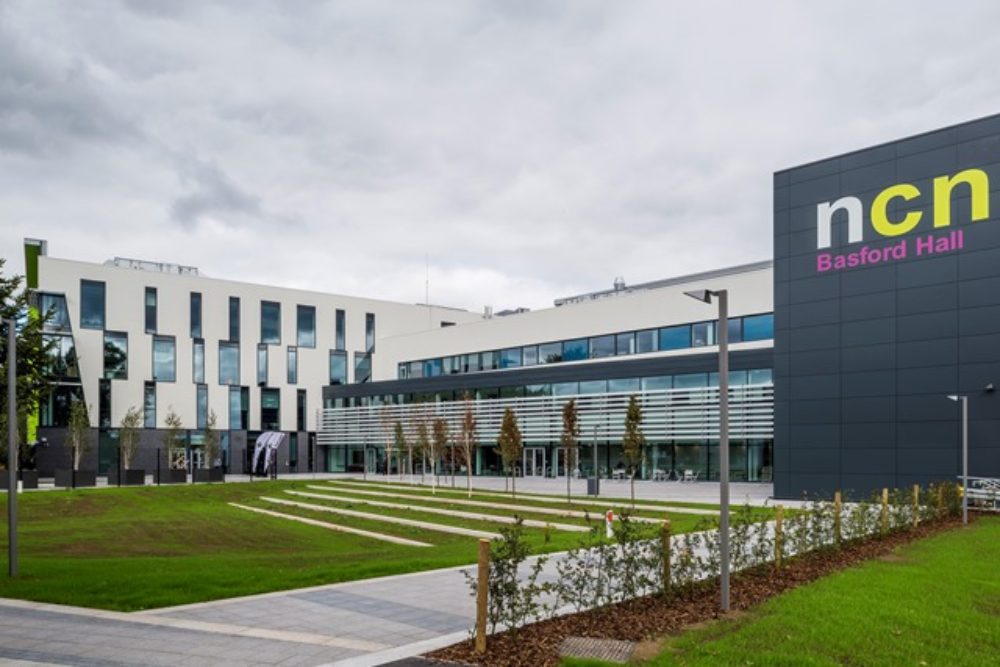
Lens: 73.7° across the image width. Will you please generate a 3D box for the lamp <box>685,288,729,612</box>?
[{"bbox_3d":[2.571,1.447,8.366,0.600,3.930,0.250,-5,-8,42],"label":"lamp"}]

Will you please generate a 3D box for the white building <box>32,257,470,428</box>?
[{"bbox_3d":[-21.814,2.990,64.321,38.800,12.600,14.000,5,-9,-36],"label":"white building"}]

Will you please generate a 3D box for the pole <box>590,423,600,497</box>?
[{"bbox_3d":[5.007,6.512,34.170,0.250,3.700,0.550,-5,-8,40],"label":"pole"}]

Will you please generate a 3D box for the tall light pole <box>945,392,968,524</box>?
[{"bbox_3d":[13.575,3.768,19.865,0.580,3.800,0.250,-6,-8,43],"label":"tall light pole"}]

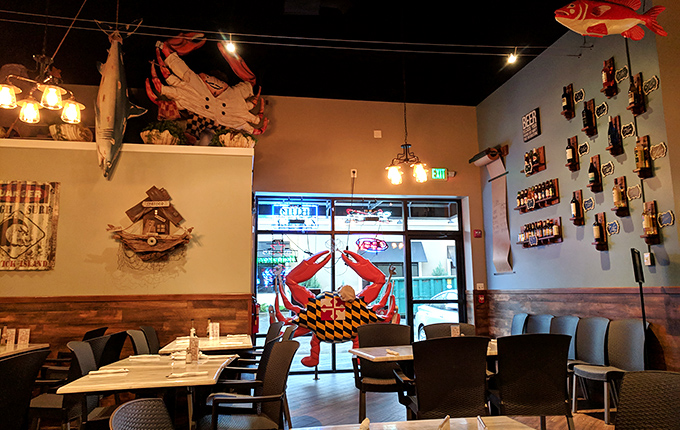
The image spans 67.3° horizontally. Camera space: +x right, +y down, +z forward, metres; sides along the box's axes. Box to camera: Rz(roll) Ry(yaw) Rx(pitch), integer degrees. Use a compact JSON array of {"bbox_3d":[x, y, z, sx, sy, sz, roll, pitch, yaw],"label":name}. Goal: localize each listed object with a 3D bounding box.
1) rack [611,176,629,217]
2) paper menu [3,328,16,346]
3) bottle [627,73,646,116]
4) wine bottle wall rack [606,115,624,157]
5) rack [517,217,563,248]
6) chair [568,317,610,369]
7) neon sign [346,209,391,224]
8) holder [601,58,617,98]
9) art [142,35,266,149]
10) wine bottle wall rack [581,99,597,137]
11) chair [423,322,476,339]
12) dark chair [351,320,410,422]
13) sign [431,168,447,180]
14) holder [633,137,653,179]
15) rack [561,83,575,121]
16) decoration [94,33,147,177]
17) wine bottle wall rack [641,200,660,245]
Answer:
[{"bbox_3d":[2.821,-0.177,5.183,0.098,0.415,0.145,1,-9,-10],"label":"rack"},{"bbox_3d":[-3.213,1.189,4.983,0.105,0.155,0.040,1,-9,-10],"label":"paper menu"},{"bbox_3d":[2.914,-1.184,5.037,0.118,0.420,0.120,1,-9,-10],"label":"bottle"},{"bbox_3d":[2.811,-0.806,5.281,0.098,0.415,0.145,1,-9,-10],"label":"wine bottle wall rack"},{"bbox_3d":[2.657,0.235,6.895,0.120,0.340,0.930,1,-9,-11],"label":"rack"},{"bbox_3d":[2.480,1.542,5.395,0.570,0.907,0.525,1,-9,-10],"label":"chair"},{"bbox_3d":[0.454,0.023,8.100,0.730,0.270,0.090,1,-9,-10],"label":"neon sign"},{"bbox_3d":[2.802,-1.436,5.372,0.098,0.415,0.145,1,-9,-10],"label":"holder"},{"bbox_3d":[-1.646,-1.510,6.414,1.470,1.480,0.500,1,-9,-10],"label":"art"},{"bbox_3d":[2.791,-1.077,5.728,0.118,0.430,0.120,1,-9,-10],"label":"wine bottle wall rack"},{"bbox_3d":[1.080,1.437,4.502,0.560,0.900,0.580,1,-9,-10],"label":"chair"},{"bbox_3d":[0.428,1.463,4.579,0.580,0.900,0.600,0,-9,-7],"label":"dark chair"},{"bbox_3d":[1.635,-0.670,8.367,0.270,0.205,0.050,1,-9,-10],"label":"sign"},{"bbox_3d":[3.010,-0.581,5.066,0.130,0.430,0.120,1,-9,-11],"label":"holder"},{"bbox_3d":[2.727,-1.350,6.113,0.118,0.430,0.120,1,-9,-10],"label":"rack"},{"bbox_3d":[-2.427,-1.276,5.662,0.550,1.750,0.350,1,-9,-10],"label":"decoration"},{"bbox_3d":[2.888,0.080,4.799,0.098,0.410,0.145,1,-9,-10],"label":"wine bottle wall rack"}]

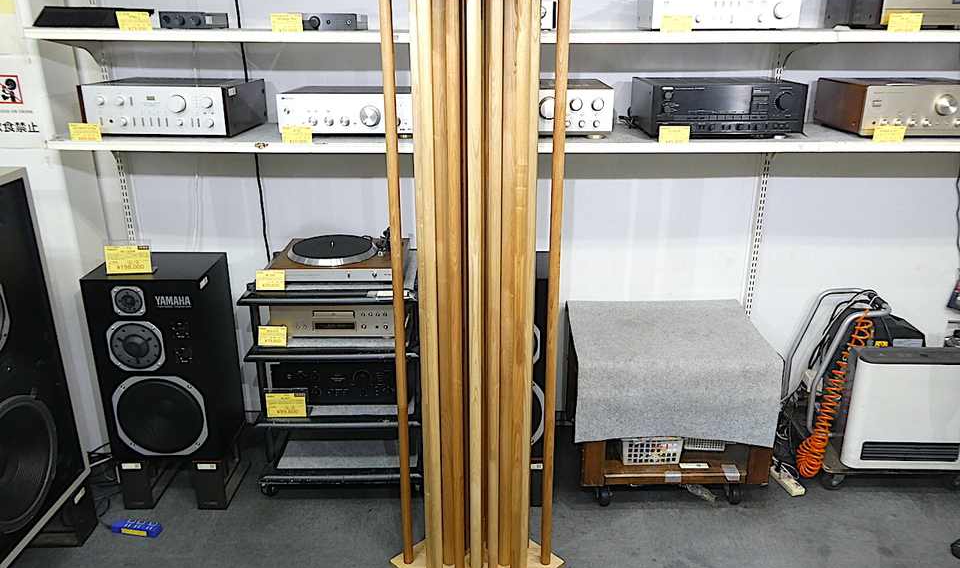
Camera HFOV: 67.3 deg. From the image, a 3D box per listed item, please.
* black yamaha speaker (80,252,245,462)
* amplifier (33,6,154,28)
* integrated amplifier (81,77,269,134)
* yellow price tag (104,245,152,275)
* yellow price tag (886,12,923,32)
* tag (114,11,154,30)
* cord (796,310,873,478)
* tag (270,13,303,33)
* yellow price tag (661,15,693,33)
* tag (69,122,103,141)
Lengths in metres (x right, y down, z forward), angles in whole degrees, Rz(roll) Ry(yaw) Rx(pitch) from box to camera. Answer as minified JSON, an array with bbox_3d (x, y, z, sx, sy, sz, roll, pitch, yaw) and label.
[{"bbox_3d":[-1.101,0.258,2.575,0.375,0.675,0.312,0,18,-2],"label":"black yamaha speaker"},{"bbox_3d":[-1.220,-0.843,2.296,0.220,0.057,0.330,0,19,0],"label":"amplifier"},{"bbox_3d":[-1.010,-0.599,2.445,0.457,0.158,0.430,0,19,0],"label":"integrated amplifier"},{"bbox_3d":[-1.154,-0.083,2.377,0.151,0.100,0.012,0,7,1],"label":"yellow price tag"},{"bbox_3d":[1.255,-0.770,2.126,0.092,0.054,0.012,0,2,0],"label":"yellow price tag"},{"bbox_3d":[-1.008,-0.765,2.106,0.096,0.058,0.005,1,14,2],"label":"tag"},{"bbox_3d":[1.345,0.422,2.736,0.210,0.630,0.200,0,19,0],"label":"cord"},{"bbox_3d":[-0.567,-0.767,2.118,0.092,0.054,0.012,0,2,0],"label":"tag"},{"bbox_3d":[0.580,-0.765,2.125,0.092,0.054,0.012,0,2,0],"label":"yellow price tag"},{"bbox_3d":[-1.212,-0.466,2.217,0.092,0.054,0.012,0,2,0],"label":"tag"}]

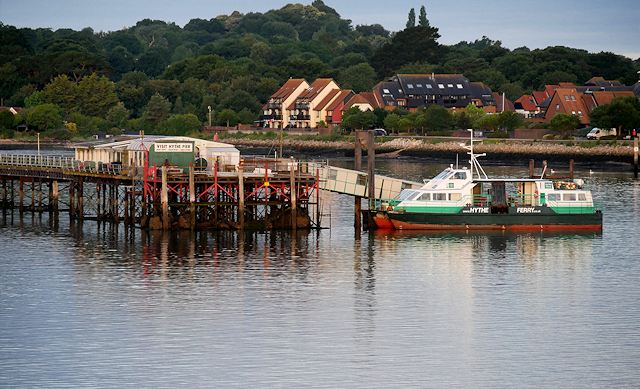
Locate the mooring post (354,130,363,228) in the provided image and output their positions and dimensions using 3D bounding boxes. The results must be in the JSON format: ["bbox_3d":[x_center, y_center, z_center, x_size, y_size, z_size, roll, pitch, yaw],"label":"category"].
[{"bbox_3d":[3.612,-1.436,399.300,0.560,9.300,0.560,0,1,-18],"label":"mooring post"}]

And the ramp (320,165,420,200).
[{"bbox_3d":[4.814,-0.766,397.800,11.300,2.100,2.000,11,-2,-18],"label":"ramp"}]

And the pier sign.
[{"bbox_3d":[-14.096,-4.492,412.000,3.700,0.870,0.080,0,1,-15],"label":"pier sign"}]

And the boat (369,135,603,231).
[{"bbox_3d":[15.302,-1.293,393.000,20.600,9.100,6.000,0,1,-18],"label":"boat"}]

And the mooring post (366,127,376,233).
[{"bbox_3d":[4.830,-1.387,396.000,0.580,9.300,0.580,0,1,-18],"label":"mooring post"}]

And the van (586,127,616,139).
[{"bbox_3d":[54.396,-11.638,820.000,5.400,2.300,2.000,0,1,-27],"label":"van"}]

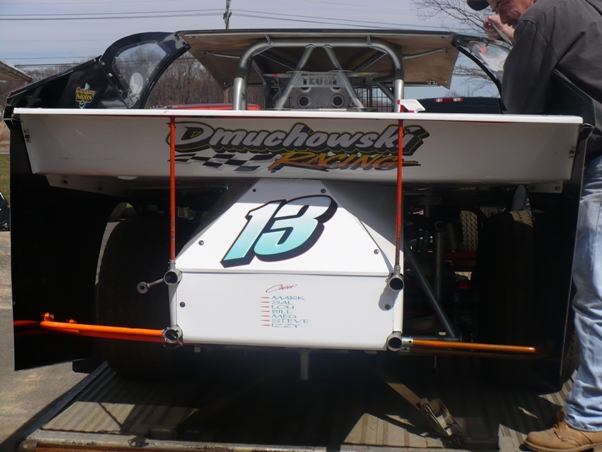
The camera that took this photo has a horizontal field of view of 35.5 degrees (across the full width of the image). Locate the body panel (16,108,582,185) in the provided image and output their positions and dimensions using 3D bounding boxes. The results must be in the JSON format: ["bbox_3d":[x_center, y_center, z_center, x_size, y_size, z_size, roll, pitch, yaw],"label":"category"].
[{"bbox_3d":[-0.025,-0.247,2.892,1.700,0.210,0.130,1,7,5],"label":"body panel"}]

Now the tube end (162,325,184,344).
[{"bbox_3d":[-0.414,0.351,3.075,0.057,0.057,0.060,1,7,5],"label":"tube end"}]

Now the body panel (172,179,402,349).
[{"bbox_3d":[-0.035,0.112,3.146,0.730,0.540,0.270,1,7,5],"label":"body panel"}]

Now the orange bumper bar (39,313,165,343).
[{"bbox_3d":[-0.661,0.344,3.123,0.415,0.080,0.085,1,7,5],"label":"orange bumper bar"}]

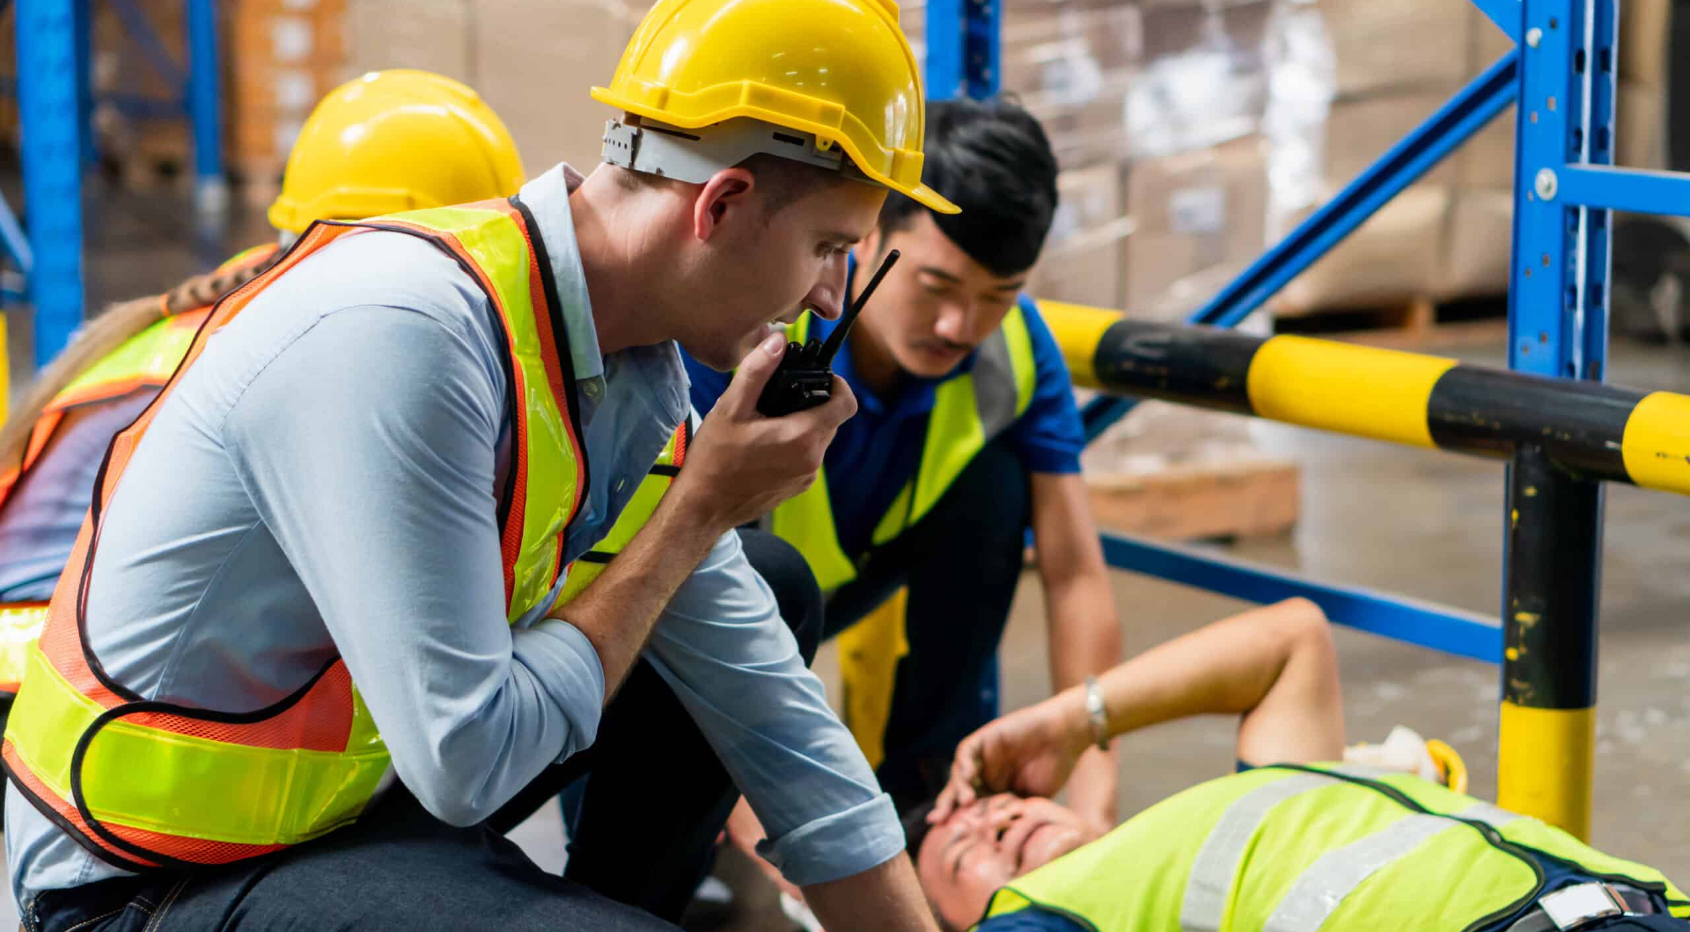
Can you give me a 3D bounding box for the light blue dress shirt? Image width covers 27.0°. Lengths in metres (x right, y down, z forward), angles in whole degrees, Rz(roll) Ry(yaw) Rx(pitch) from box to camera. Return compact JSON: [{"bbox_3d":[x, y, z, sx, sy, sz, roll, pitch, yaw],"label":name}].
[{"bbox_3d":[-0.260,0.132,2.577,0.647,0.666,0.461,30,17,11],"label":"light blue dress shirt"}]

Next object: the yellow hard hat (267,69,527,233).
[{"bbox_3d":[-0.377,-0.262,3.060,0.285,0.165,0.220,8,12,22],"label":"yellow hard hat"}]

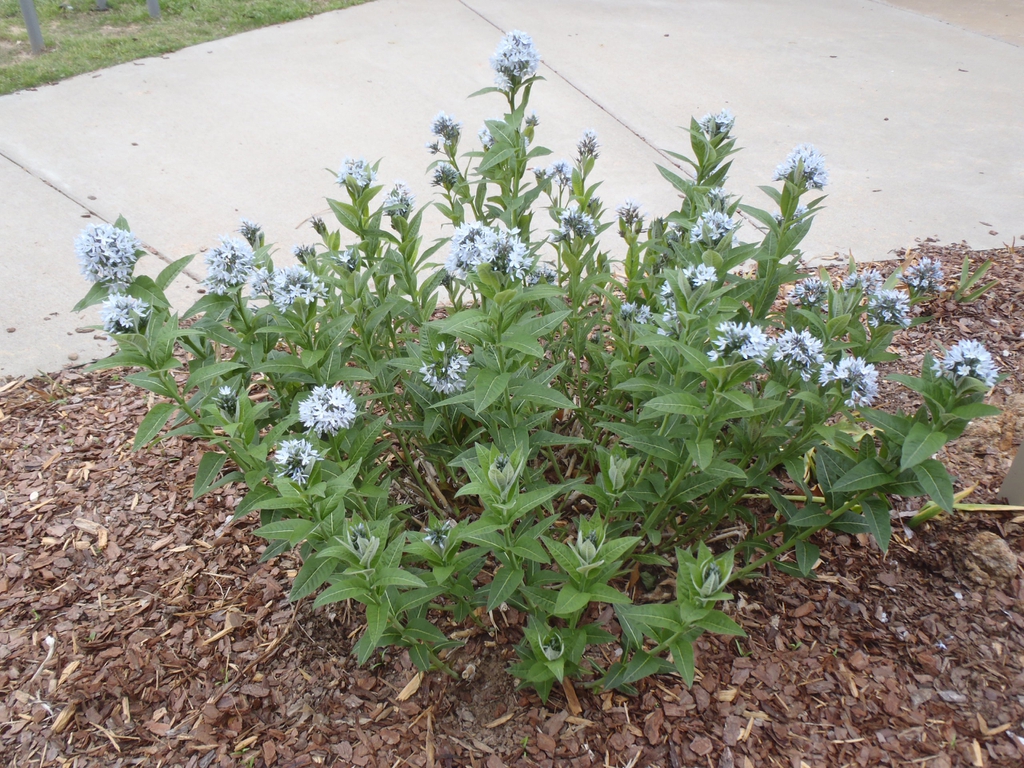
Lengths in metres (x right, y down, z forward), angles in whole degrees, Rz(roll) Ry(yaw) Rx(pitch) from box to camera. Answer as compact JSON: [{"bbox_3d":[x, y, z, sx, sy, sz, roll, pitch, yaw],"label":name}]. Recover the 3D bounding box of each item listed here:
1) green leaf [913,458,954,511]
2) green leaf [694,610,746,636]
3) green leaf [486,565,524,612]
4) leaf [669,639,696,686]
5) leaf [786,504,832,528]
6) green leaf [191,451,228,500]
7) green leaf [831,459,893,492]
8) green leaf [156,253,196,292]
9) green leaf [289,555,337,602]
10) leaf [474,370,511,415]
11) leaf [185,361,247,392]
[{"bbox_3d":[0.641,0.154,1.260,0.043,0.015,0.087,-27,70,-2],"label":"green leaf"},{"bbox_3d":[0.250,0.289,1.003,0.066,0.011,0.029,13,43,12],"label":"green leaf"},{"bbox_3d":[-0.009,0.279,1.130,0.039,0.014,0.079,21,48,18],"label":"green leaf"},{"bbox_3d":[0.206,0.335,0.998,0.029,0.011,0.054,-2,54,-9],"label":"leaf"},{"bbox_3d":[0.407,0.181,1.127,0.074,0.011,0.029,-2,40,-18],"label":"leaf"},{"bbox_3d":[-0.391,0.115,1.063,0.030,0.011,0.065,18,72,29],"label":"green leaf"},{"bbox_3d":[0.527,0.138,1.250,0.104,0.015,0.043,-8,55,-8],"label":"green leaf"},{"bbox_3d":[-0.447,-0.147,1.090,0.024,0.011,0.077,24,64,37],"label":"green leaf"},{"bbox_3d":[-0.279,0.272,1.160,0.041,0.014,0.085,37,68,19],"label":"green leaf"},{"bbox_3d":[-0.028,0.012,1.190,0.042,0.014,0.085,21,53,12],"label":"leaf"},{"bbox_3d":[-0.388,-0.011,1.086,0.078,0.011,0.028,-27,43,-24],"label":"leaf"}]

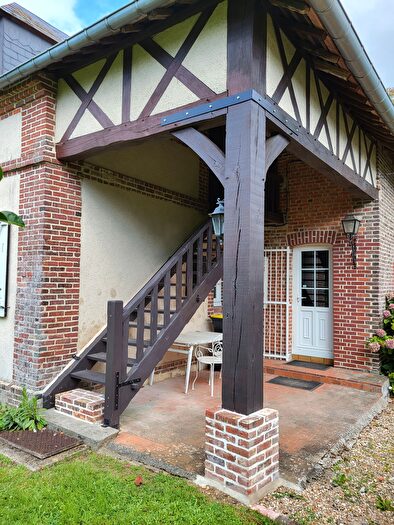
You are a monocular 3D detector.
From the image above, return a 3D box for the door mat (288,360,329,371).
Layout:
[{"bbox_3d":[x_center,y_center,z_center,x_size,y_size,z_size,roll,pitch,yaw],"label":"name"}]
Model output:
[{"bbox_3d":[2.071,1.898,7.318,0.753,0.020,0.400,-1,-3,37],"label":"door mat"}]

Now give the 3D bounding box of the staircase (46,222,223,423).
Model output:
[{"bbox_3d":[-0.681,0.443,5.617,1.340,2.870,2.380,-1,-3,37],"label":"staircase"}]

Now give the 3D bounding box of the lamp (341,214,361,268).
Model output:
[{"bbox_3d":[2.698,-0.363,6.864,0.270,0.920,0.390,-1,-3,37],"label":"lamp"}]

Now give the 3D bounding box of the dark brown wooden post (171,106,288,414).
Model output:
[{"bbox_3d":[0.346,-0.015,3.993,0.986,2.623,1.006,-1,-3,37],"label":"dark brown wooden post"}]

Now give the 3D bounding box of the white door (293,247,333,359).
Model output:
[{"bbox_3d":[2.201,0.742,7.490,0.844,2.085,0.090,-1,-3,37],"label":"white door"}]

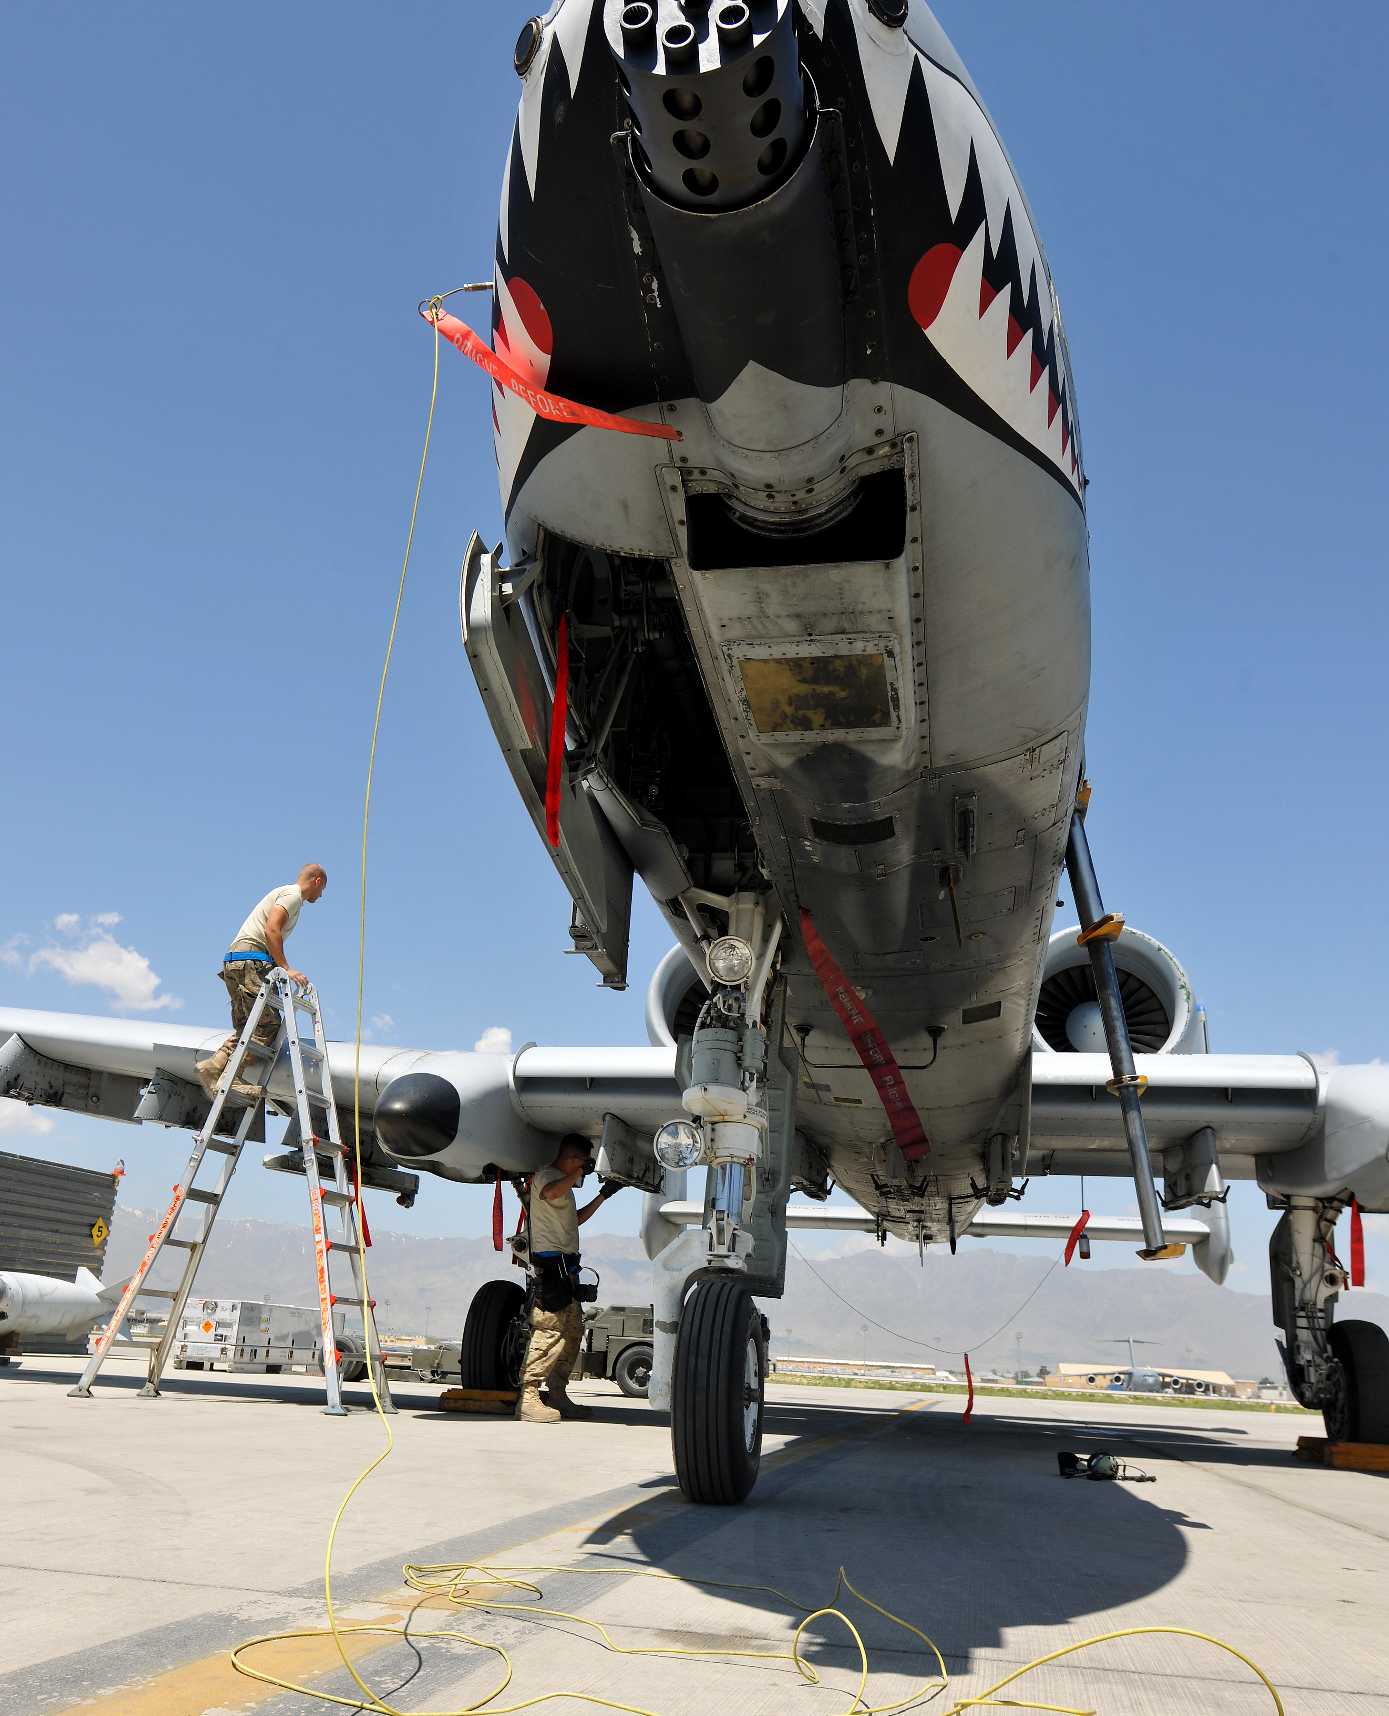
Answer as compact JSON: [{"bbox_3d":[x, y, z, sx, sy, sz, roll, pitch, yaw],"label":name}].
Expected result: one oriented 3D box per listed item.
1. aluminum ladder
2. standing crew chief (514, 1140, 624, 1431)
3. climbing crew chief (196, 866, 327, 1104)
[{"bbox_3d":[-2.536,1.919,7.948,1.760,2.500,0.620,-4,-22,19],"label":"aluminum ladder"},{"bbox_3d":[-0.752,2.543,8.221,0.600,1.710,0.540,7,-21,-11],"label":"standing crew chief"},{"bbox_3d":[-2.685,0.792,8.439,0.690,1.619,0.500,10,-22,-19],"label":"climbing crew chief"}]

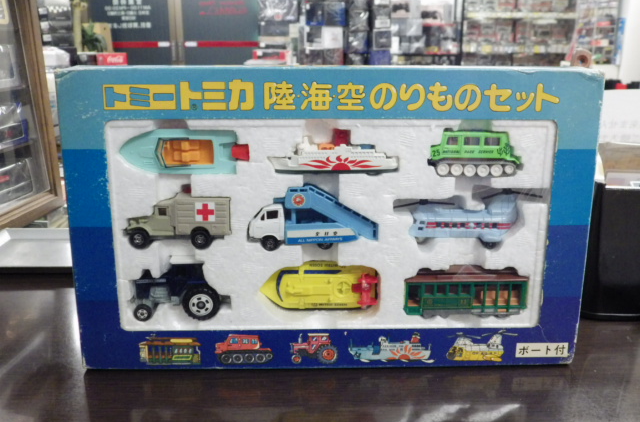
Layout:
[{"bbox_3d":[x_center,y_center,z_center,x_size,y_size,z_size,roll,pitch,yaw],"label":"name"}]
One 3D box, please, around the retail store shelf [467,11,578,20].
[{"bbox_3d":[1.667,-1.666,5.384,0.910,0.055,0.380,0,14,0],"label":"retail store shelf"}]

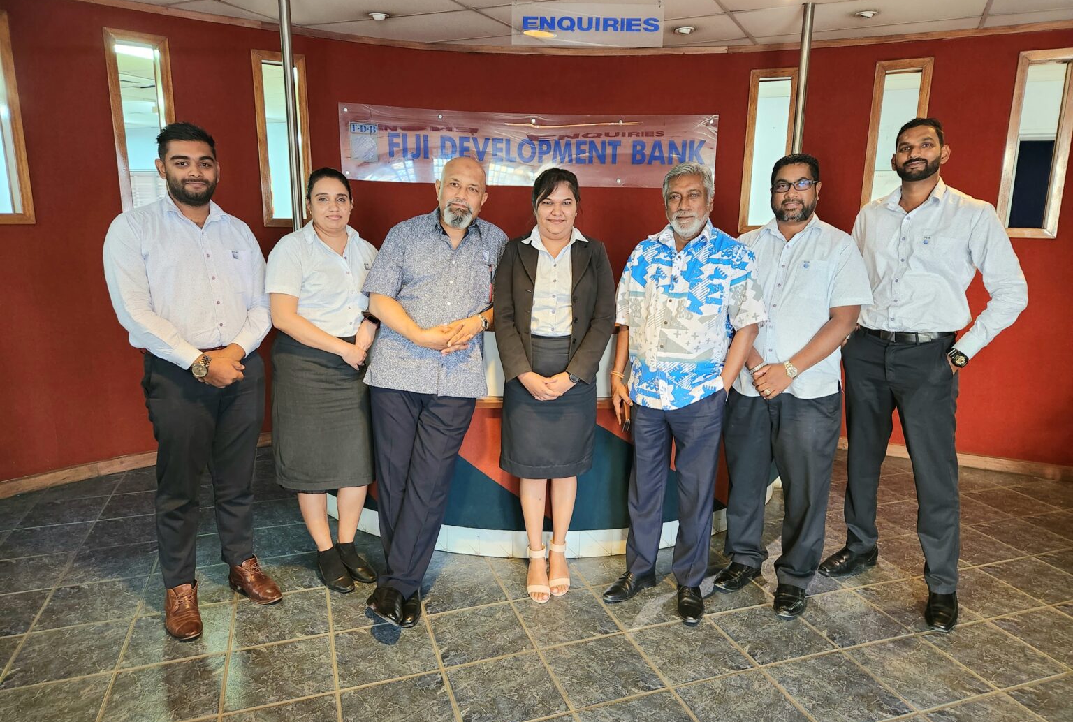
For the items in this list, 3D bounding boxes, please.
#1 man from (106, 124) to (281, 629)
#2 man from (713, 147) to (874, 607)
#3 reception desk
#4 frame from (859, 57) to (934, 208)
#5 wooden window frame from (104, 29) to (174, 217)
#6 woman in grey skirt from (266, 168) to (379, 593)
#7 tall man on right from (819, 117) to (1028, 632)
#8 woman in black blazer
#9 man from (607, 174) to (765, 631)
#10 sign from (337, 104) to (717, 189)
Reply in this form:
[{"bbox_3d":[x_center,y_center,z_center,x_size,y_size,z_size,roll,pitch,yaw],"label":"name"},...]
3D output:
[{"bbox_3d":[-1.181,0.072,2.527,0.560,1.760,0.410,-7,14,-33],"label":"man"},{"bbox_3d":[0.924,0.098,2.690,0.530,1.695,0.400,9,14,34],"label":"man"},{"bbox_3d":[0.143,0.241,3.519,2.600,1.070,1.100,-1,12,-8],"label":"reception desk"},{"bbox_3d":[2.176,-1.279,4.326,0.305,1.010,0.070,6,13,25],"label":"frame"},{"bbox_3d":[-2.132,-1.245,3.890,0.305,1.010,0.070,-8,14,-37],"label":"wooden window frame"},{"bbox_3d":[-0.791,0.091,2.785,0.440,1.630,0.330,-7,14,-34],"label":"woman in grey skirt"},{"bbox_3d":[1.420,0.039,2.697,0.670,1.820,0.440,9,14,37],"label":"tall man on right"},{"bbox_3d":[0.059,0.111,2.725,0.460,1.635,0.330,1,11,1],"label":"woman in black blazer"},{"bbox_3d":[0.513,0.124,2.625,0.540,1.660,0.390,4,12,16],"label":"man"},{"bbox_3d":[-0.027,-1.375,4.612,2.403,0.460,0.160,0,11,-6],"label":"sign"}]

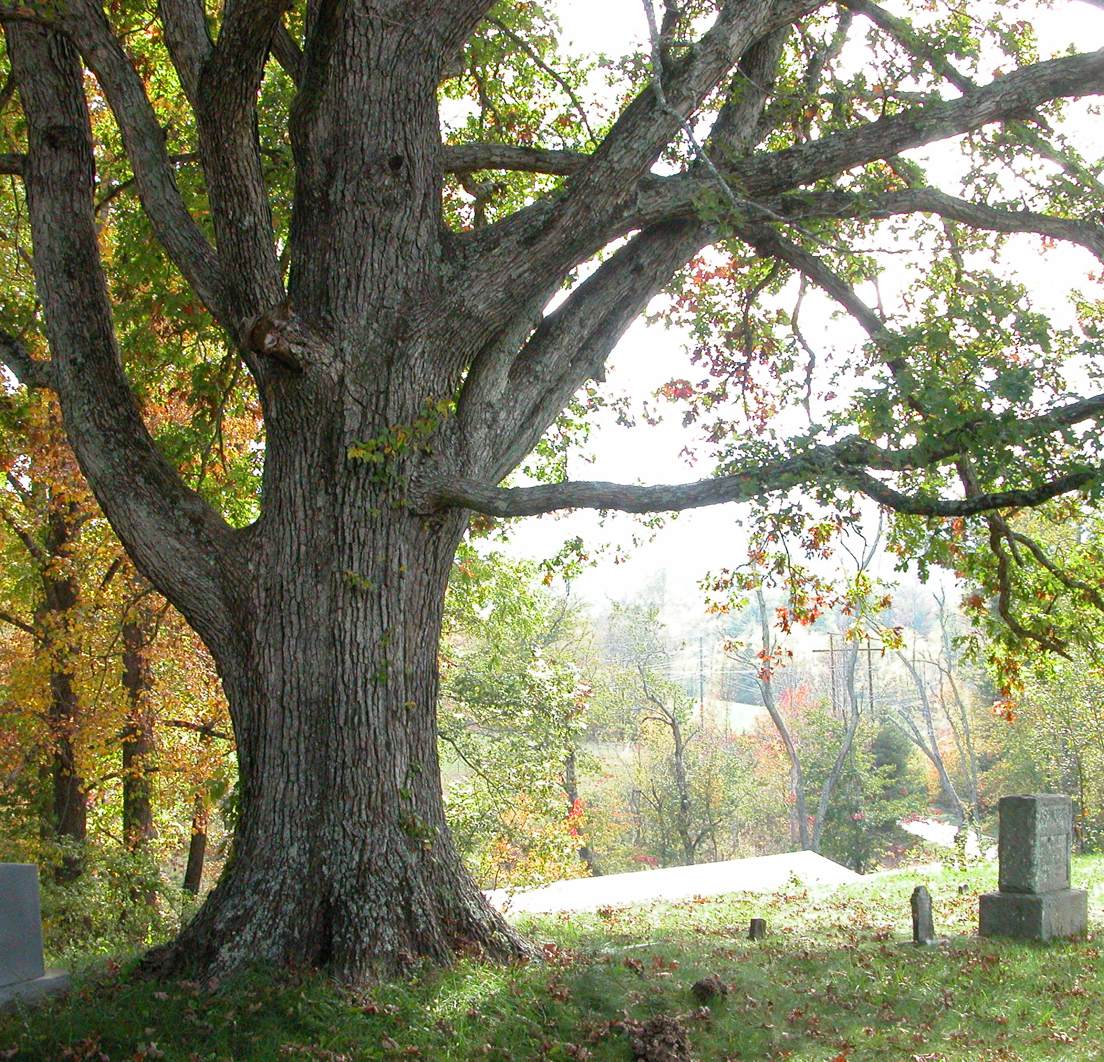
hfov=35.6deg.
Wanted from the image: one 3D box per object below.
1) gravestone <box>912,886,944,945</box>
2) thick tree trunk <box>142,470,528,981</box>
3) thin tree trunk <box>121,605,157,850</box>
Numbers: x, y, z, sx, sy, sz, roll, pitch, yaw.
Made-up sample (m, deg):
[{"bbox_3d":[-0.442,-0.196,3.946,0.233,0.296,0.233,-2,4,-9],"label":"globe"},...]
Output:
[{"bbox_3d":[2.654,2.737,12.250,0.070,0.420,0.240,-7,-9,37],"label":"gravestone"},{"bbox_3d":[-1.379,1.255,11.300,2.400,3.150,2.150,0,-6,0],"label":"thick tree trunk"},{"bbox_3d":[-4.810,2.286,20.000,0.390,2.850,0.380,0,-6,0],"label":"thin tree trunk"}]

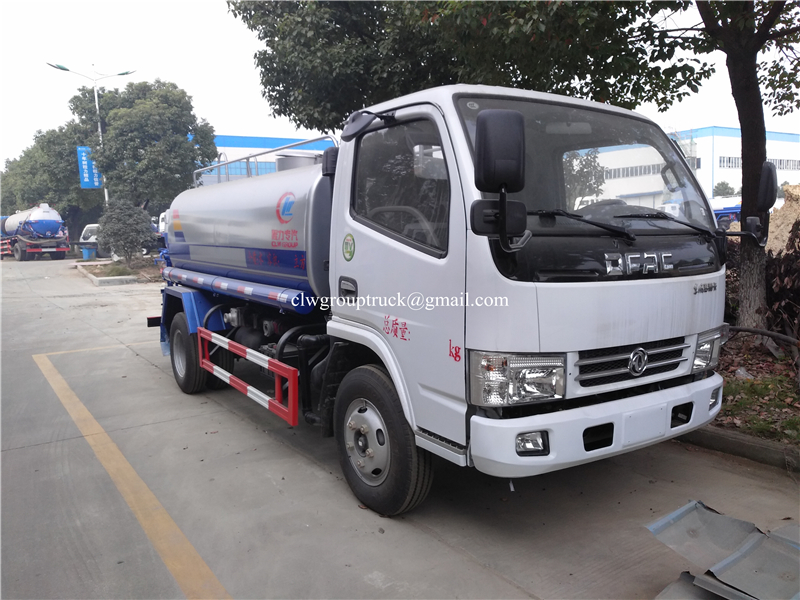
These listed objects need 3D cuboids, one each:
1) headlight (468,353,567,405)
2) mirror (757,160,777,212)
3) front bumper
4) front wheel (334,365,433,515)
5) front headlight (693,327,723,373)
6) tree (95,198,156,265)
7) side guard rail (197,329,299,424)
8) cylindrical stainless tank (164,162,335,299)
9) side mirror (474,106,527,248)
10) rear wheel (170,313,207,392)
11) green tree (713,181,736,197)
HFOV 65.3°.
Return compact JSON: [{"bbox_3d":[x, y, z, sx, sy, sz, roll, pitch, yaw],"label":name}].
[{"bbox_3d":[0.502,0.333,2.675,0.380,0.220,0.230,-3,7,-34],"label":"headlight"},{"bbox_3d":[2.034,-0.623,3.443,0.090,0.270,0.180,6,8,43],"label":"mirror"},{"bbox_3d":[1.087,0.561,3.037,1.790,0.300,0.240,-3,7,-34],"label":"front bumper"},{"bbox_3d":[-0.109,0.771,3.451,0.205,0.790,0.790,-3,7,-34],"label":"front wheel"},{"bbox_3d":[1.621,0.266,3.427,0.380,0.220,0.230,-3,7,-34],"label":"front headlight"},{"bbox_3d":[-10.030,-2.478,22.869,2.050,2.500,2.050,-2,7,-23],"label":"tree"},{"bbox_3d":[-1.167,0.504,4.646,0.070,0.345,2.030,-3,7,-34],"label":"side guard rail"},{"bbox_3d":[-0.870,-0.577,5.802,1.613,1.131,3.624,-4,7,-34],"label":"cylindrical stainless tank"},{"bbox_3d":[0.353,-0.419,2.247,0.220,0.510,0.150,-1,6,-14],"label":"side mirror"},{"bbox_3d":[-1.970,0.490,5.919,0.205,0.790,0.790,-3,7,-34],"label":"rear wheel"},{"bbox_3d":[21.812,-5.348,42.277,2.000,5.285,2.000,4,7,27],"label":"green tree"}]

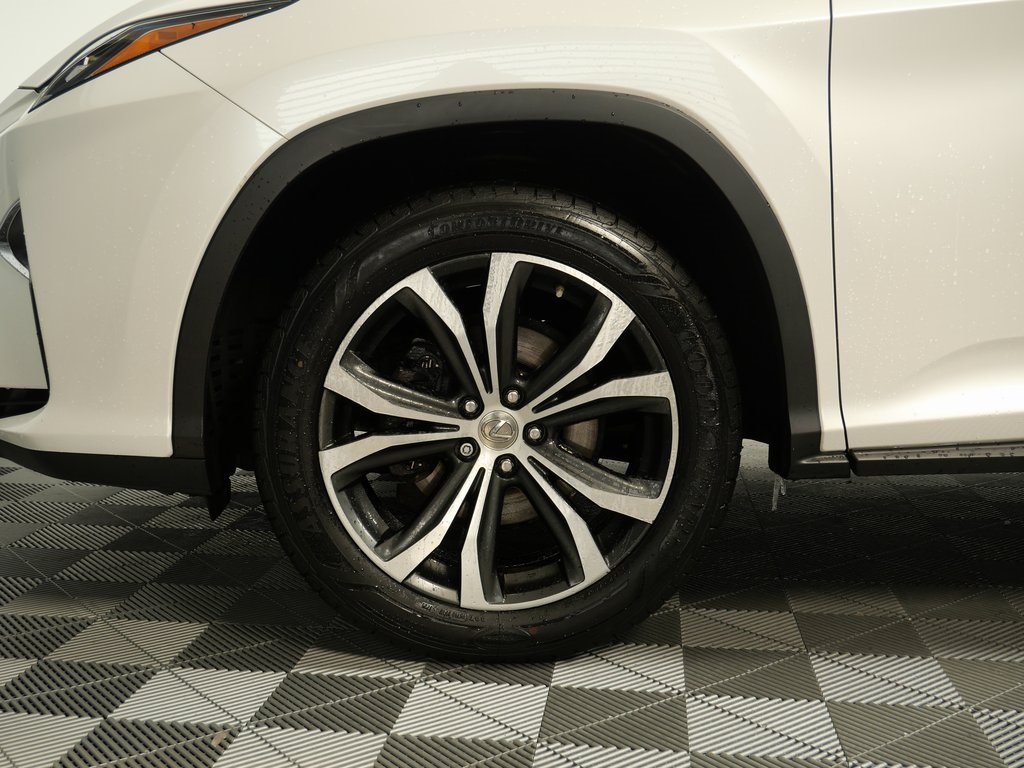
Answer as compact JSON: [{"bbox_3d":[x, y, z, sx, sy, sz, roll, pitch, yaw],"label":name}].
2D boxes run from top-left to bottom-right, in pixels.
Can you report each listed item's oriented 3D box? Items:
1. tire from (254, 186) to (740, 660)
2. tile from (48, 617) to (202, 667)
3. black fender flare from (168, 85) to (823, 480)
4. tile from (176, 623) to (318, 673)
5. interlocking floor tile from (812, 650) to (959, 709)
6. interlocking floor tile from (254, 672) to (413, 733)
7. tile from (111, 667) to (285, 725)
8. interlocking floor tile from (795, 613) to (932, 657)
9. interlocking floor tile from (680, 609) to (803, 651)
[{"bbox_3d":[-0.026,0.050,1.896,0.762,0.750,0.243,0,7,-3],"label":"tire"},{"bbox_3d":[-0.623,0.427,1.932,0.199,0.016,0.199,1,8,7],"label":"tile"},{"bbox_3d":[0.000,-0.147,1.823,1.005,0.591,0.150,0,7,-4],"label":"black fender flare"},{"bbox_3d":[-0.425,0.431,1.909,0.199,0.016,0.199,1,8,7],"label":"tile"},{"bbox_3d":[0.563,0.455,1.795,0.199,0.016,0.199,1,8,7],"label":"interlocking floor tile"},{"bbox_3d":[-0.251,0.462,1.690,0.199,0.016,0.199,1,8,7],"label":"interlocking floor tile"},{"bbox_3d":[-0.449,0.457,1.713,0.199,0.016,0.199,1,8,7],"label":"tile"},{"bbox_3d":[0.586,0.429,1.991,0.199,0.016,0.199,1,8,7],"label":"interlocking floor tile"},{"bbox_3d":[0.389,0.424,2.014,0.199,0.016,0.199,1,8,7],"label":"interlocking floor tile"}]

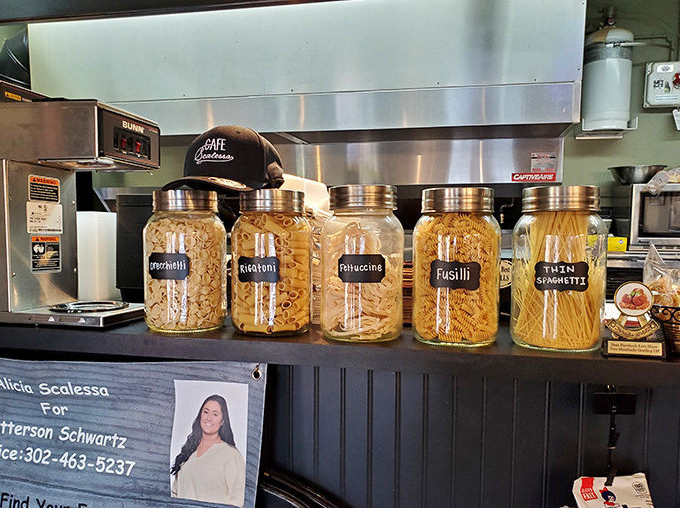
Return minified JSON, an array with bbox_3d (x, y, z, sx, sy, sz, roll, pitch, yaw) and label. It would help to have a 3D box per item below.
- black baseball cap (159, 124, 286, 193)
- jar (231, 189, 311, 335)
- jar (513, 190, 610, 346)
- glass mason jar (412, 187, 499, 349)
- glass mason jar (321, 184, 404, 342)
[{"bbox_3d":[-0.229,-0.184,0.980,0.183,0.132,0.268,1,3,18],"label":"black baseball cap"},{"bbox_3d":[-0.128,0.013,0.973,0.149,0.263,0.149,0,3,0],"label":"jar"},{"bbox_3d":[0.376,0.021,0.879,0.149,0.263,0.149,1,3,19],"label":"jar"},{"bbox_3d":[0.205,0.019,0.898,0.149,0.263,0.149,1,3,13],"label":"glass mason jar"},{"bbox_3d":[0.041,0.014,0.927,0.149,0.267,0.149,0,3,0],"label":"glass mason jar"}]

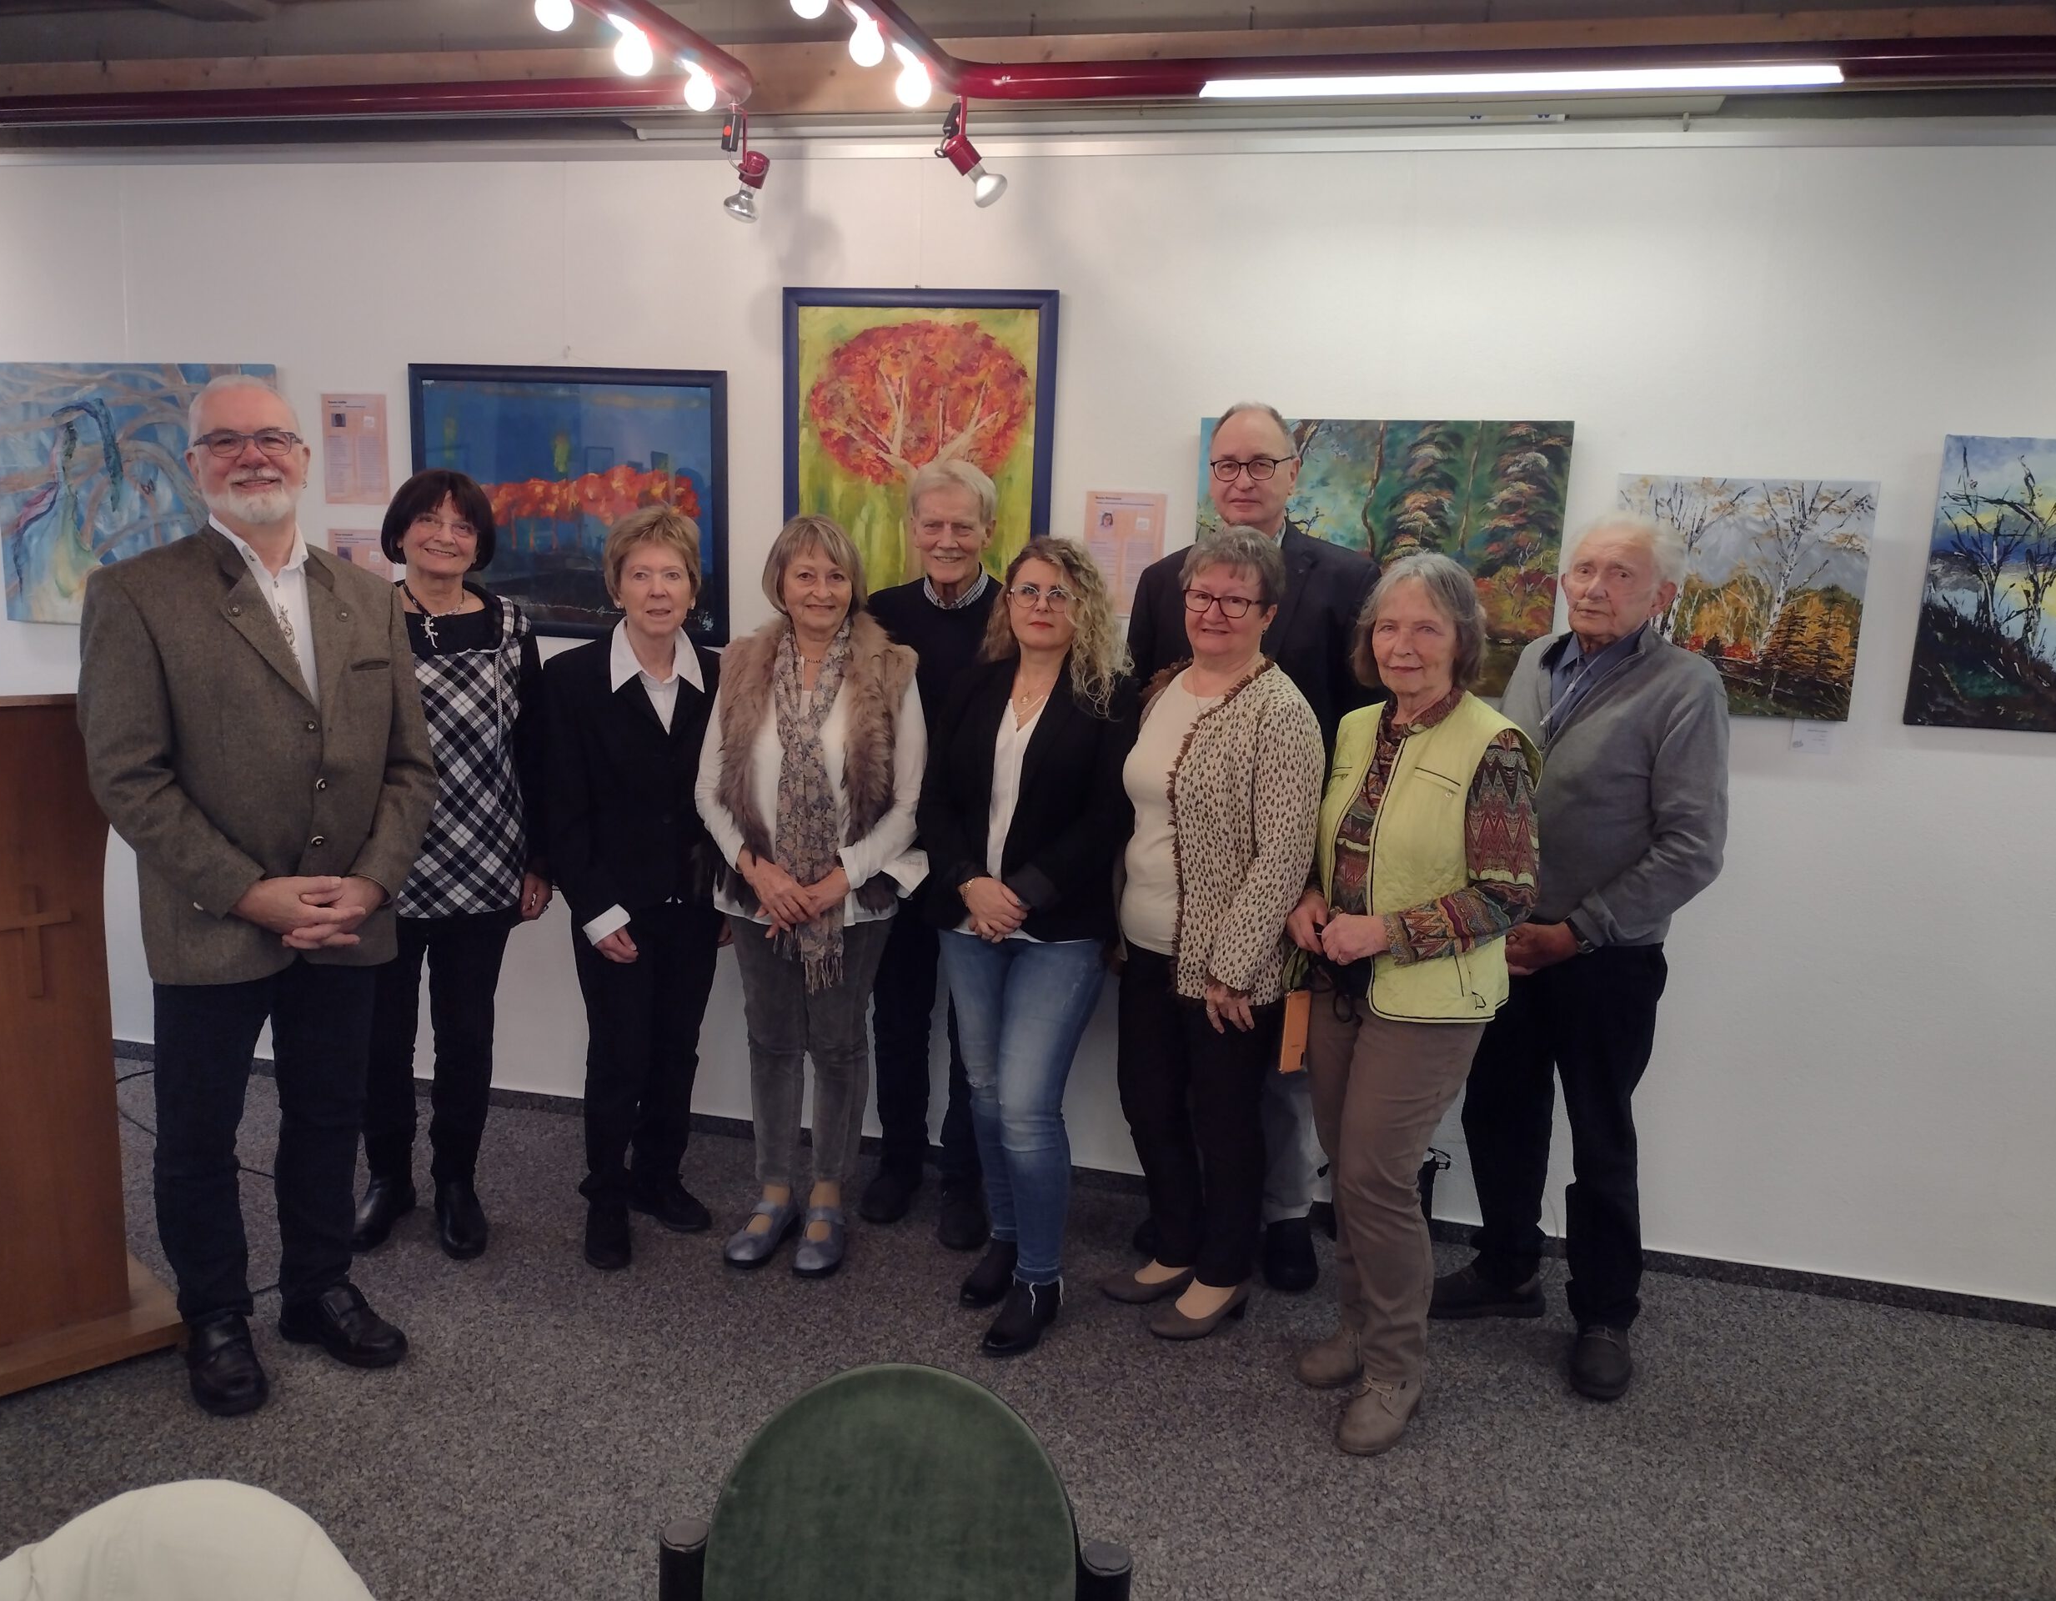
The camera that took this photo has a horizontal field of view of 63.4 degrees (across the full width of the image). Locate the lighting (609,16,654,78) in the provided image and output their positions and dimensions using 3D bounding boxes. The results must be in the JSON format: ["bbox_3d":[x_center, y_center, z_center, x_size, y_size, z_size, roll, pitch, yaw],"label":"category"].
[{"bbox_3d":[-0.683,-1.304,2.884,0.075,0.110,0.075,5,12,14],"label":"lighting"}]

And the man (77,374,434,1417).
[{"bbox_3d":[-1.405,0.172,3.084,0.600,1.870,0.430,-7,15,-39],"label":"man"}]

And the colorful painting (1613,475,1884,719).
[{"bbox_3d":[1.464,-0.420,3.462,0.498,0.490,0.030,5,12,14],"label":"colorful painting"}]

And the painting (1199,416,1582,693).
[{"bbox_3d":[0.763,-0.532,3.668,0.800,0.590,0.030,5,12,14],"label":"painting"}]

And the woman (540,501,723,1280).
[{"bbox_3d":[-0.870,0.179,3.686,0.470,1.632,0.340,-1,12,-16],"label":"woman"}]

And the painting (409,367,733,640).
[{"bbox_3d":[-1.125,-0.727,4.094,0.855,0.650,0.030,5,12,14],"label":"painting"}]

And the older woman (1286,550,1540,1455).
[{"bbox_3d":[0.698,0.368,3.051,0.480,1.629,0.360,12,16,40],"label":"older woman"}]

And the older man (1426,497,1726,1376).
[{"bbox_3d":[1.119,0.292,3.329,0.420,1.710,0.520,-6,14,-34],"label":"older man"}]

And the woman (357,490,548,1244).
[{"bbox_3d":[-1.288,0.139,3.674,0.440,1.710,0.340,-1,12,-16],"label":"woman"}]

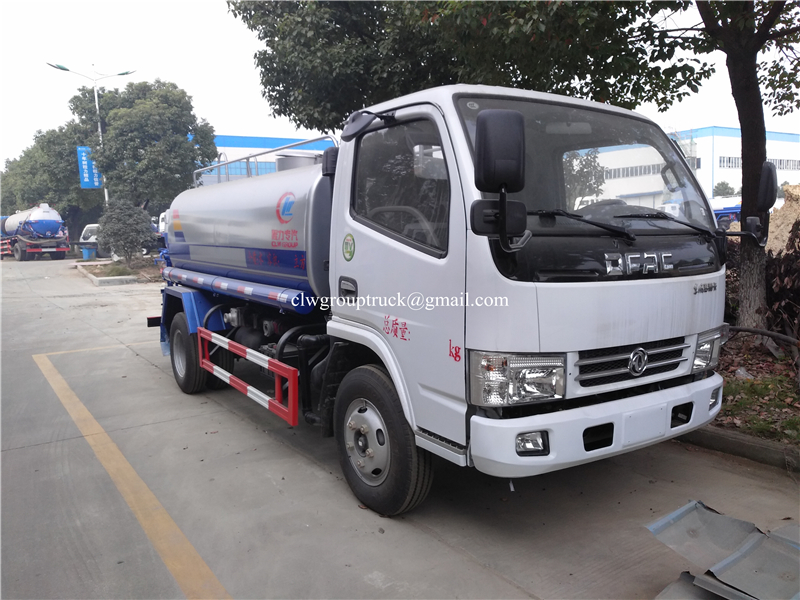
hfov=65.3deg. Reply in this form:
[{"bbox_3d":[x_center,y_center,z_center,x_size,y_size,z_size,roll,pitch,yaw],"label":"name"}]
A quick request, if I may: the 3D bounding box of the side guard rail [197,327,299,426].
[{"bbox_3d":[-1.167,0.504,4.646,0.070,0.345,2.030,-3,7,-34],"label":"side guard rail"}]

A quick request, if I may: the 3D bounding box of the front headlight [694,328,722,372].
[{"bbox_3d":[1.621,0.266,3.427,0.380,0.220,0.230,-3,7,-34],"label":"front headlight"}]

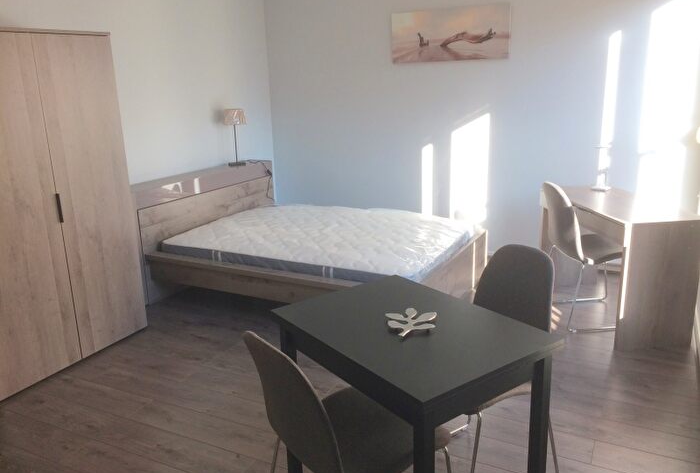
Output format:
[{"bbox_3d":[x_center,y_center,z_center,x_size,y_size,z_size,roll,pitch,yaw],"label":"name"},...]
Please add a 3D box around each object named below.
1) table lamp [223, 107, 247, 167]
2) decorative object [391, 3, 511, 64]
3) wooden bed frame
[{"bbox_3d":[-0.990,-0.862,5.100,0.210,0.485,0.210,-1,15,0],"label":"table lamp"},{"bbox_3d":[0.797,-1.638,4.777,1.000,0.410,0.030,7,17,28],"label":"decorative object"},{"bbox_3d":[-0.301,-0.011,4.395,2.230,0.830,1.620,6,17,27],"label":"wooden bed frame"}]

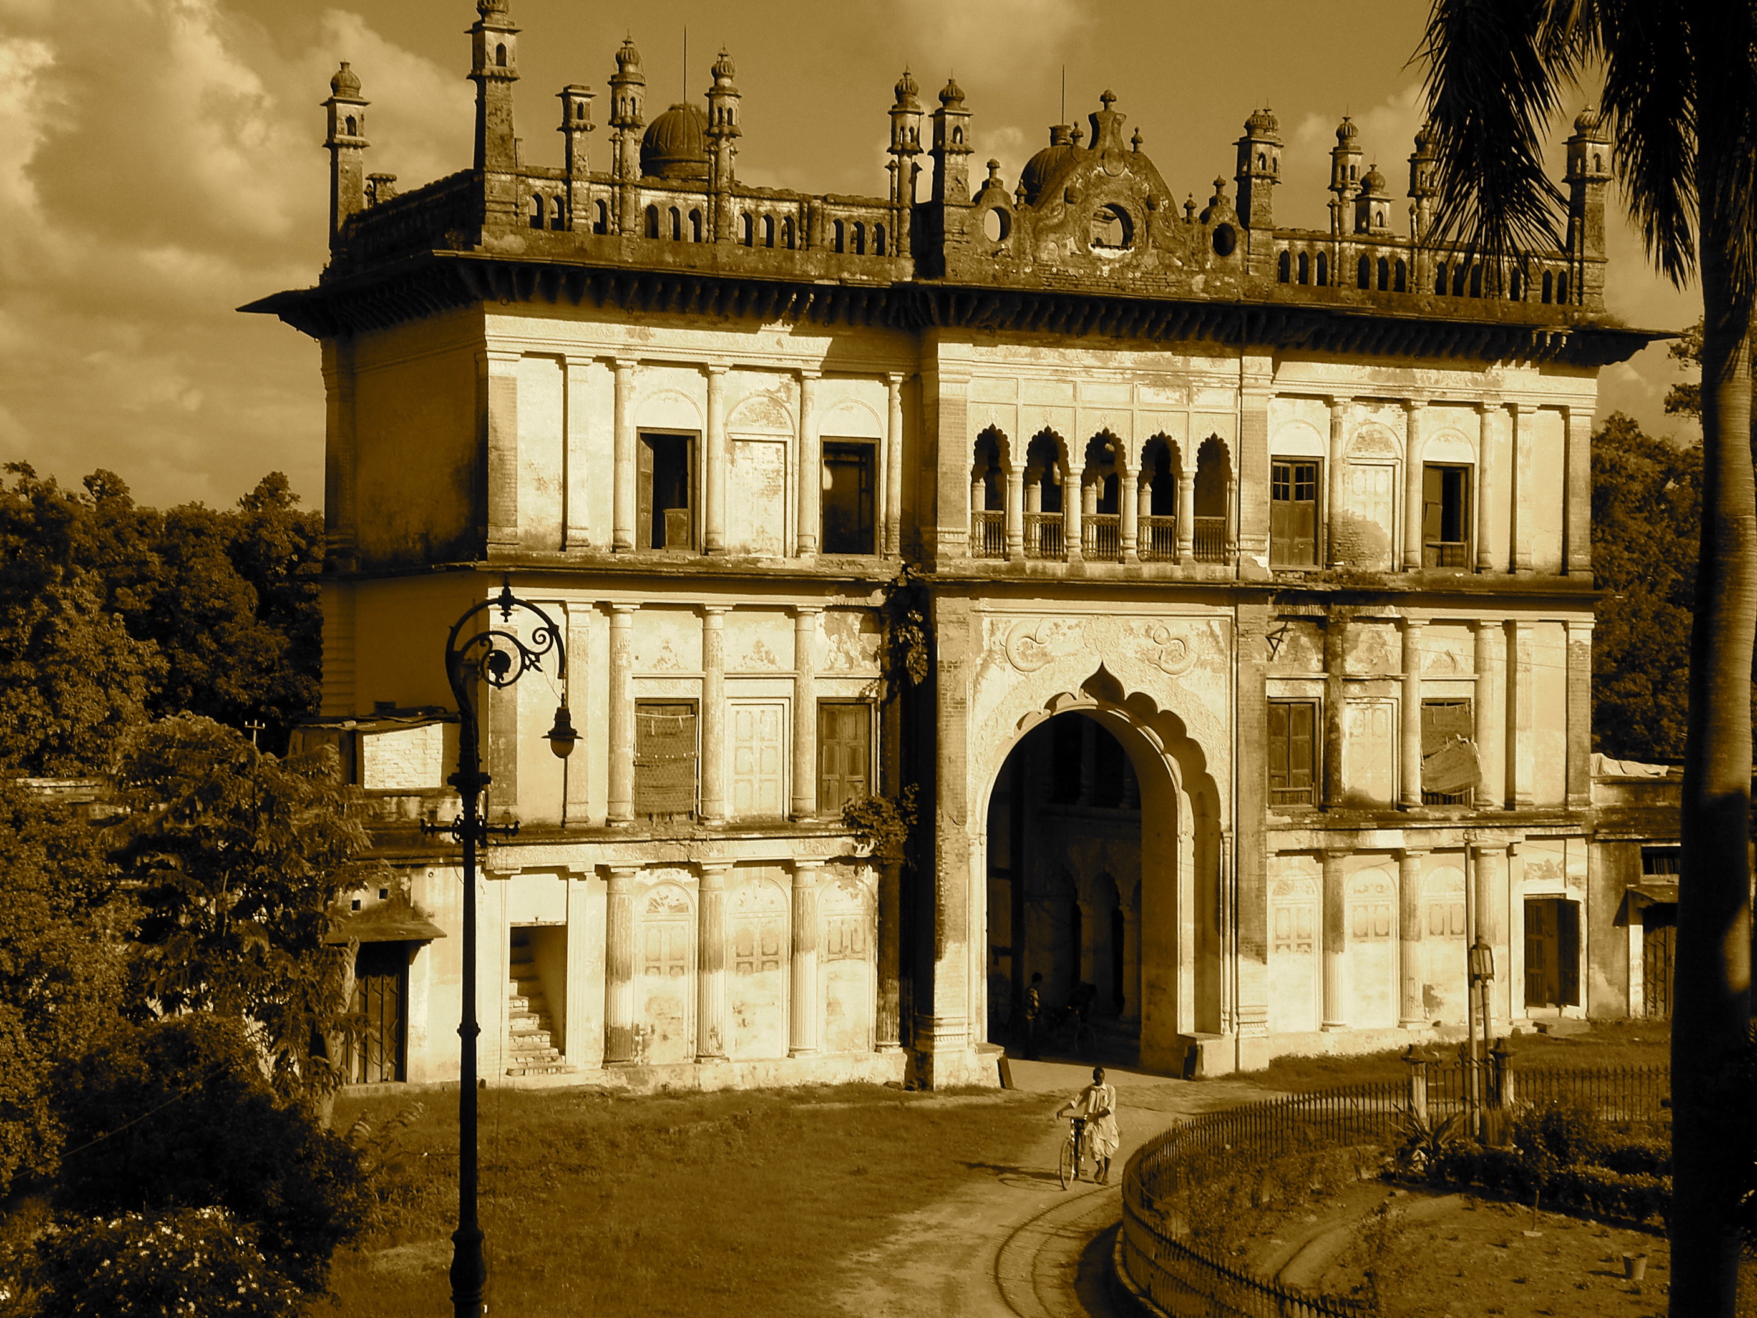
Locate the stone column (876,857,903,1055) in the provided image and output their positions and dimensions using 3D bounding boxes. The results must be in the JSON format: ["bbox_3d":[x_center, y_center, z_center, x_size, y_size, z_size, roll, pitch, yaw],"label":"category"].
[{"bbox_3d":[0.196,5.266,56.927,0.460,3.370,0.430,0,0,0],"label":"stone column"}]

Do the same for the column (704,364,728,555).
[{"bbox_3d":[-2.845,-3.486,55.918,0.380,3.331,0.340,0,0,-28],"label":"column"}]

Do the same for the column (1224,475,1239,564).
[{"bbox_3d":[6.529,-2.591,59.178,0.290,1.650,0.290,0,0,0],"label":"column"}]

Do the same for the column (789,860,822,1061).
[{"bbox_3d":[-1.282,5.225,55.839,0.520,3.430,0.520,0,-1,0],"label":"column"}]

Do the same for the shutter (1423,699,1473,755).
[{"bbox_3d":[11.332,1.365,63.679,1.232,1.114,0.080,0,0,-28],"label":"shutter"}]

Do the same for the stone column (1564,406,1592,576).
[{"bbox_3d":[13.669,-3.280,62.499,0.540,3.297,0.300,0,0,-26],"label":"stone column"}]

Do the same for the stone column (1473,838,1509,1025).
[{"bbox_3d":[11.821,5.322,61.677,0.500,3.520,0.500,1,-1,-24],"label":"stone column"}]

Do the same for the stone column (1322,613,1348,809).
[{"bbox_3d":[8.612,0.983,60.247,0.460,3.700,0.460,0,-1,0],"label":"stone column"}]

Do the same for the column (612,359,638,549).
[{"bbox_3d":[-4.377,-3.494,55.110,0.380,3.304,0.340,0,0,-28],"label":"column"}]

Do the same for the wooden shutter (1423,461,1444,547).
[{"bbox_3d":[10.652,-2.976,61.418,0.550,1.532,0.060,1,0,-44],"label":"wooden shutter"}]

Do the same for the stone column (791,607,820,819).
[{"bbox_3d":[-1.270,0.947,55.844,0.480,3.690,0.480,0,-1,0],"label":"stone column"}]

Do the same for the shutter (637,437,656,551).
[{"bbox_3d":[-4.003,-2.866,55.178,0.060,1.970,0.500,0,0,24],"label":"shutter"}]

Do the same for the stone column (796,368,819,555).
[{"bbox_3d":[-1.204,-3.439,56.240,0.370,3.280,0.350,0,0,-26],"label":"stone column"}]

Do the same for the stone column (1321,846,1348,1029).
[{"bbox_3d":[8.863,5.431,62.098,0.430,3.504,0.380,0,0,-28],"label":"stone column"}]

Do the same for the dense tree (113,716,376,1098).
[{"bbox_3d":[-9.594,3.801,48.837,3.900,6.000,3.800,0,0,0],"label":"dense tree"}]

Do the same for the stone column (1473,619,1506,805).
[{"bbox_3d":[12.197,1.107,63.852,0.430,3.766,0.380,0,0,-28],"label":"stone column"}]

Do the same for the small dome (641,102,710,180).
[{"bbox_3d":[-3.827,-10.138,62.561,1.610,1.530,1.610,0,0,0],"label":"small dome"}]

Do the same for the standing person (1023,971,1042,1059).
[{"bbox_3d":[2.842,6.552,58.849,0.300,1.600,0.450,0,0,32],"label":"standing person"}]

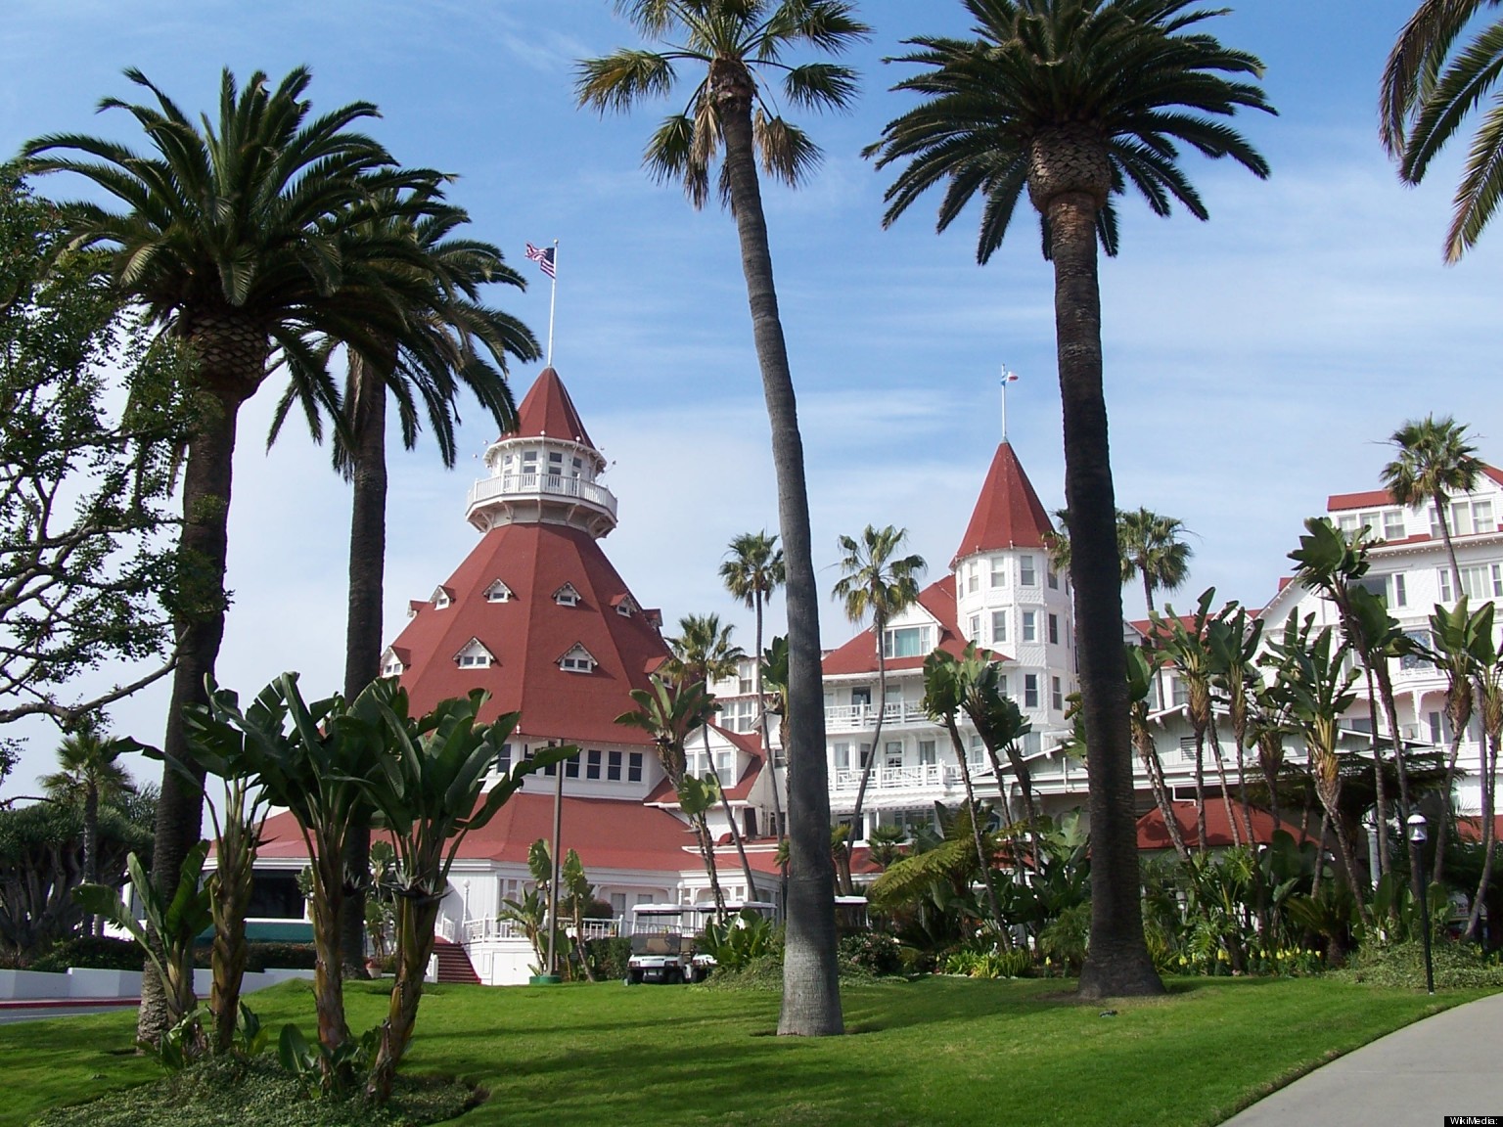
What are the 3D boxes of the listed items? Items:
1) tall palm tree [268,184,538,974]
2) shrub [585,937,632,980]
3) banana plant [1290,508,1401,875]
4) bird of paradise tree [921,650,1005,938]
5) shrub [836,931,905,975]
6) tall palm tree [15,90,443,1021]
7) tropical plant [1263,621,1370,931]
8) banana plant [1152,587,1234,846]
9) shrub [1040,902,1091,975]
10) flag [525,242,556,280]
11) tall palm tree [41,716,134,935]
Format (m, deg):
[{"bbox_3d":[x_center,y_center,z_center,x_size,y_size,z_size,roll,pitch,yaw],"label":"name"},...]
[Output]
[{"bbox_3d":[-7.900,-0.174,32.883,6.210,17.610,6.210,1,-13,0],"label":"tall palm tree"},{"bbox_3d":[-3.484,9.686,37.262,1.240,1.060,1.110,1,-13,0],"label":"shrub"},{"bbox_3d":[13.306,3.205,33.701,2.520,8.770,2.140,1,-13,0],"label":"banana plant"},{"bbox_3d":[4.144,4.526,29.559,1.690,5.770,1.400,1,-13,0],"label":"bird of paradise tree"},{"bbox_3d":[2.422,8.202,31.980,1.610,0.930,1.450,1,-13,0],"label":"shrub"},{"bbox_3d":[-8.117,-0.666,22.727,6.430,14.970,6.430,1,-13,0],"label":"tall palm tree"},{"bbox_3d":[12.092,4.412,32.387,2.320,6.780,1.970,1,-13,0],"label":"tropical plant"},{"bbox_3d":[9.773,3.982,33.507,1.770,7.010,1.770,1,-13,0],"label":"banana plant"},{"bbox_3d":[6.587,7.791,31.576,1.200,1.470,1.140,1,-13,0],"label":"shrub"},{"bbox_3d":[-11.054,-15.891,79.699,1.600,2.190,0.640,1,-13,0],"label":"flag"},{"bbox_3d":[-20.781,8.236,47.303,2.930,6.950,2.930,1,-13,0],"label":"tall palm tree"}]

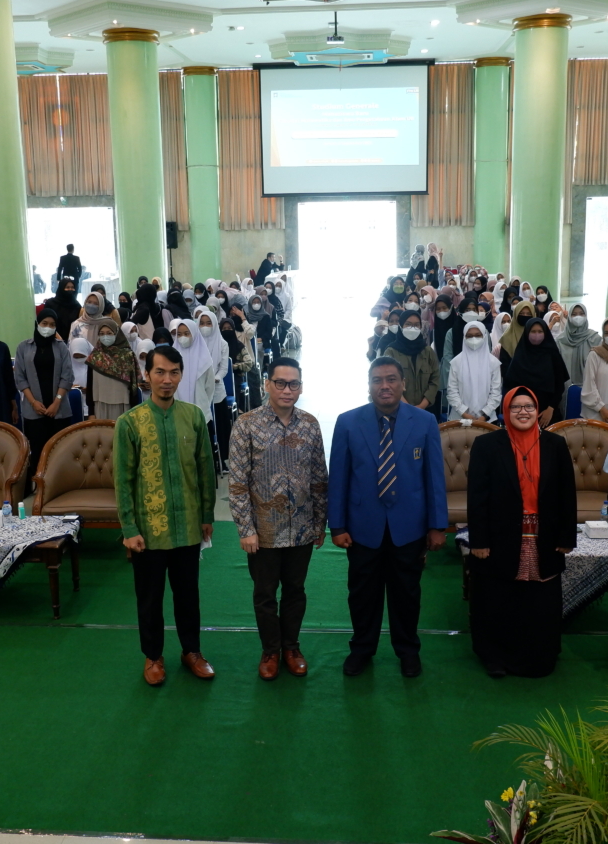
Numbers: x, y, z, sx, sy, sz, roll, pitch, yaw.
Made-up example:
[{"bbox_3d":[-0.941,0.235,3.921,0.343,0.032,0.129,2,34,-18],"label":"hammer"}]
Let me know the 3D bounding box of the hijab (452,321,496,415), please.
[{"bbox_3d":[1.424,-0.455,7.676,0.380,0.770,0.290,0,11,6],"label":"hijab"}]

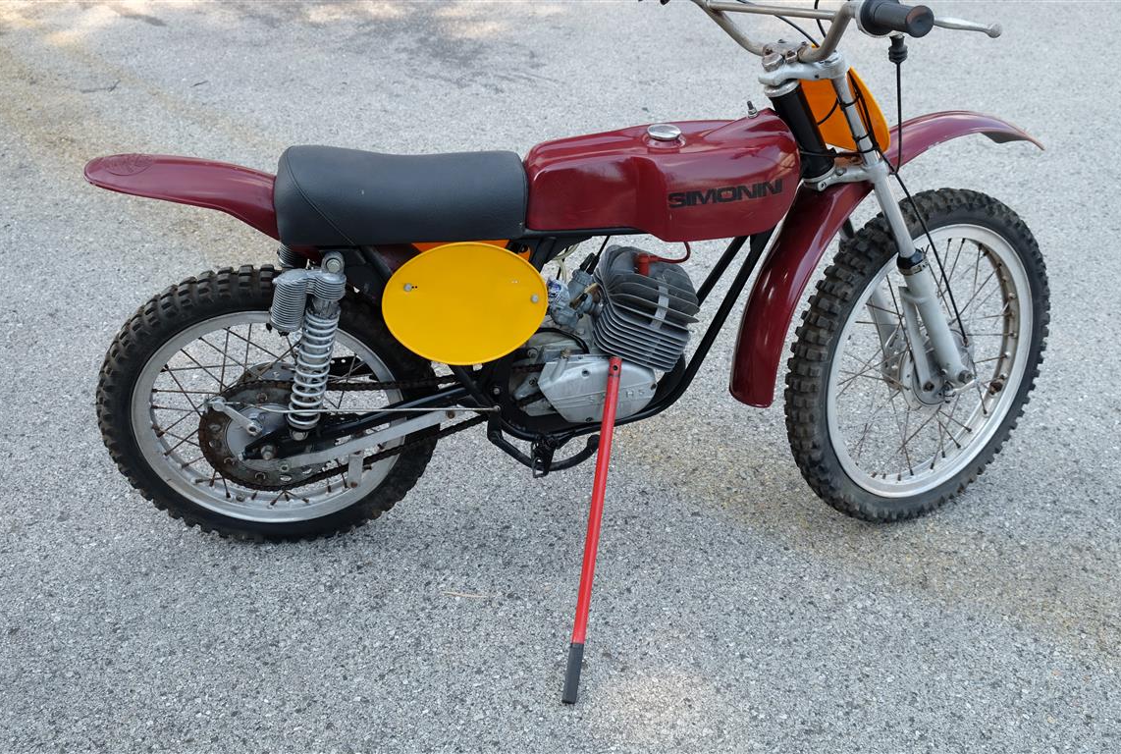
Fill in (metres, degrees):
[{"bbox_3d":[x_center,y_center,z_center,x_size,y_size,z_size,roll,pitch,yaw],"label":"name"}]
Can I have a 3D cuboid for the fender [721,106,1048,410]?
[{"bbox_3d":[0.640,-0.243,2.064,0.727,0.487,0.140,-11,23,-28],"label":"fender"}]

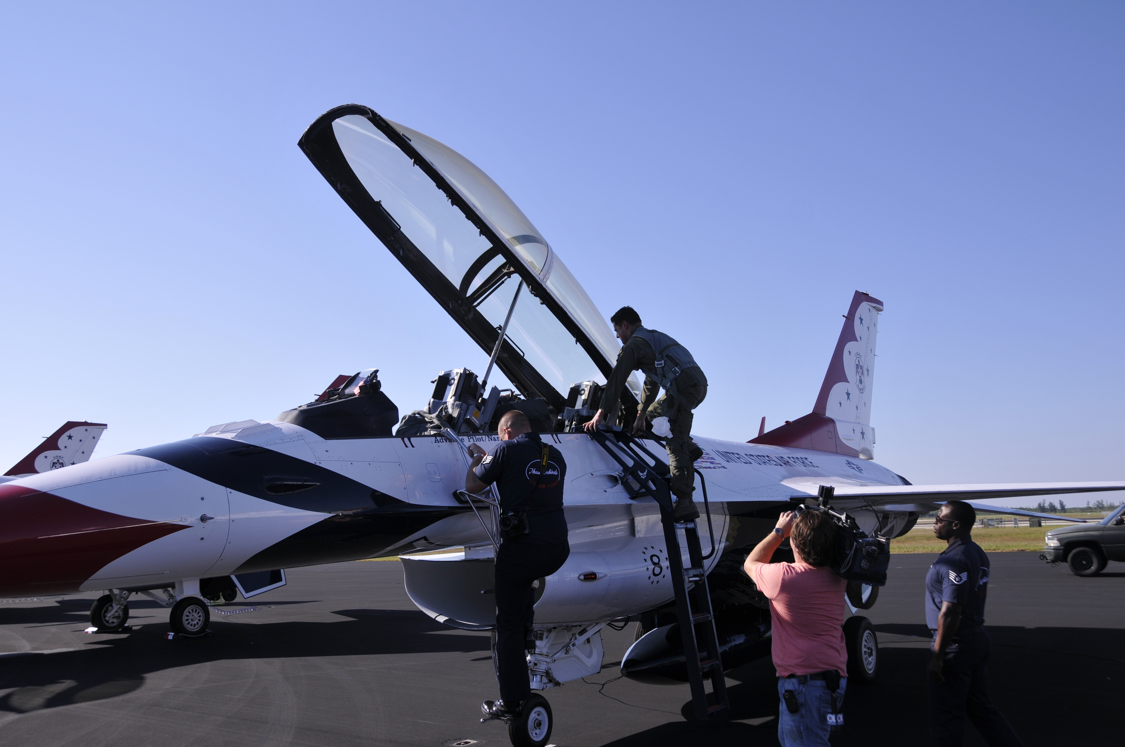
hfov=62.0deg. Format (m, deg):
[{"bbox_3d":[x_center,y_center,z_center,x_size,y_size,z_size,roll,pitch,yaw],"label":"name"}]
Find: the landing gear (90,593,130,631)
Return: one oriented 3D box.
[{"bbox_3d":[-8.126,4.310,16.851,0.220,0.650,0.650,-8,-11,33],"label":"landing gear"}]

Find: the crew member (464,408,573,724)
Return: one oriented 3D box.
[{"bbox_3d":[-0.266,1.062,5.447,0.530,1.740,0.600,7,-13,-44],"label":"crew member"}]

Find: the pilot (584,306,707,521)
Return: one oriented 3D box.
[{"bbox_3d":[0.688,0.291,7.124,0.900,1.690,0.580,-8,-11,34],"label":"pilot"}]

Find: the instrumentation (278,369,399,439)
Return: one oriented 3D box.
[{"bbox_3d":[-1.414,0.181,5.683,0.620,0.500,0.820,-8,-11,34],"label":"instrumentation"}]

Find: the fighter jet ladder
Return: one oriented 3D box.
[{"bbox_3d":[0.718,1.399,6.960,0.950,2.120,0.480,-8,-11,34],"label":"fighter jet ladder"}]

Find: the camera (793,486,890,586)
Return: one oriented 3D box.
[{"bbox_3d":[1.203,0.694,4.050,0.250,0.350,0.540,2,10,-21],"label":"camera"}]

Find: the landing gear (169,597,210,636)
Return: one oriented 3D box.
[{"bbox_3d":[-6.167,4.045,15.562,0.220,0.650,0.650,-8,-11,33],"label":"landing gear"}]

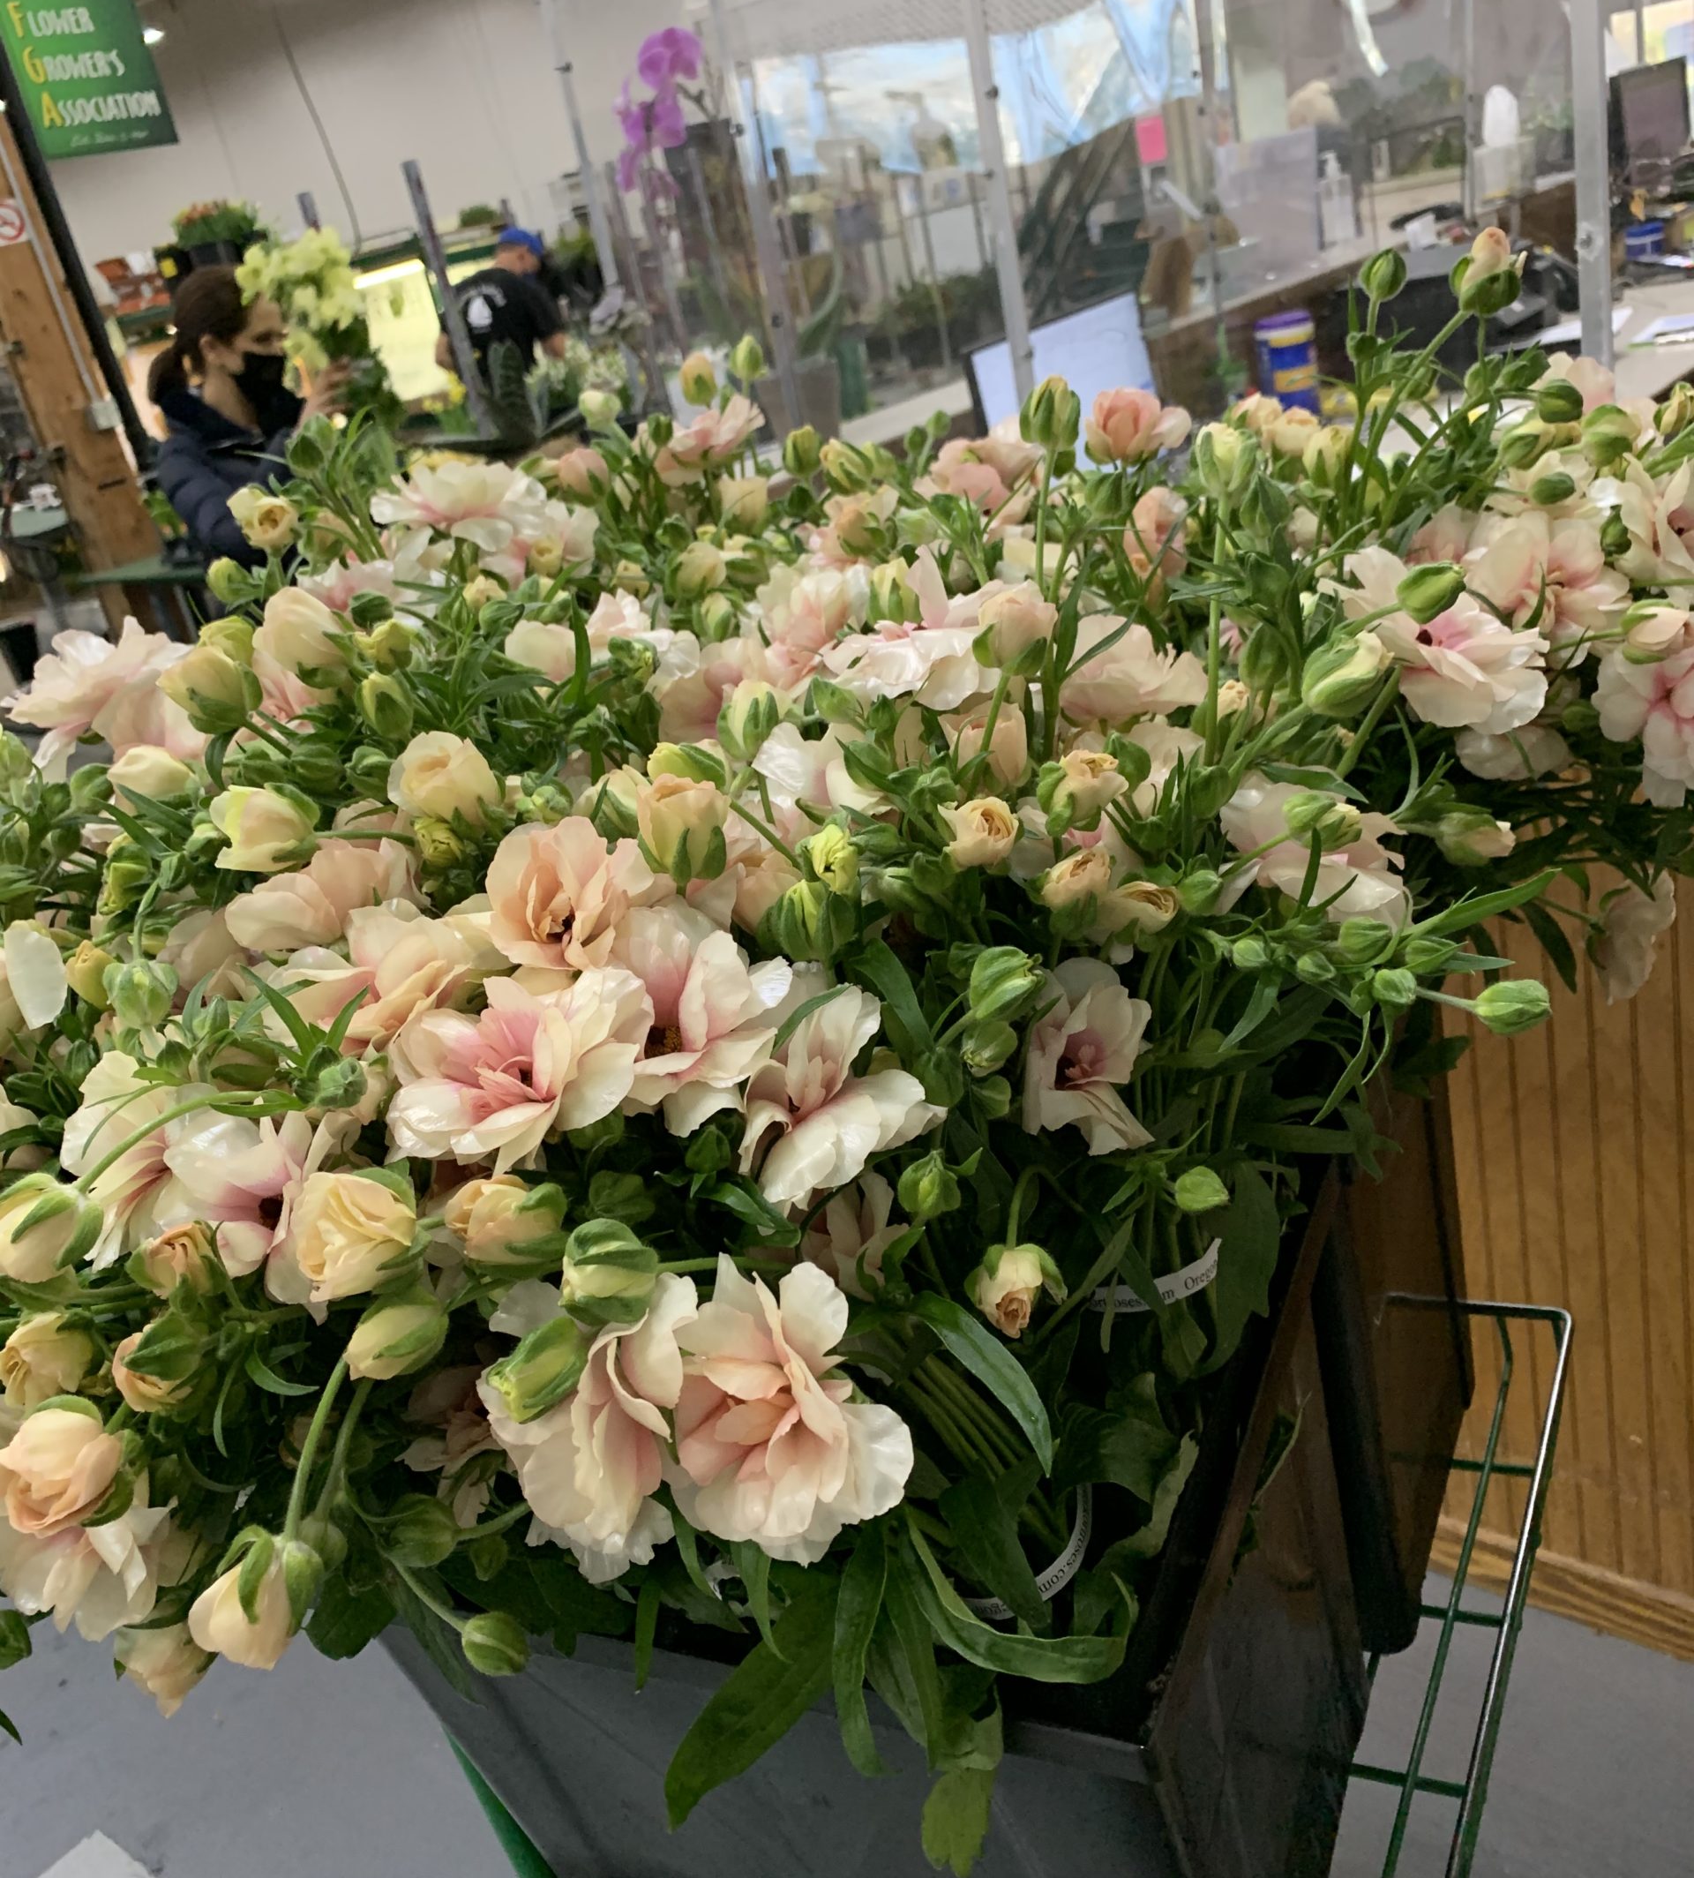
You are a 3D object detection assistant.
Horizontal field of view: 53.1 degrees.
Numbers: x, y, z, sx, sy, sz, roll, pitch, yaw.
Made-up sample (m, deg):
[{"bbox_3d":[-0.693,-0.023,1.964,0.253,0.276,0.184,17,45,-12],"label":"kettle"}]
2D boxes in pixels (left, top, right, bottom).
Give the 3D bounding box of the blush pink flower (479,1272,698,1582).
[{"bbox_3d":[-0.071,0.135,0.470,0.057,0.080,0.047,-2,11,25],"label":"blush pink flower"}]

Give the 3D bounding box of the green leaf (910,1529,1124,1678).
[{"bbox_3d":[0.059,0.230,0.585,0.071,0.047,0.040,-9,21,8],"label":"green leaf"}]

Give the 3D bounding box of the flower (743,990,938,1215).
[{"bbox_3d":[-0.002,0.047,0.505,0.056,0.038,0.058,-18,62,10],"label":"flower"}]

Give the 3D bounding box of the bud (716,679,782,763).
[{"bbox_3d":[-0.039,-0.086,0.670,0.025,0.032,0.025,-1,16,-3],"label":"bud"}]

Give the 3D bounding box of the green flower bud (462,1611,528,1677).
[{"bbox_3d":[-0.111,0.222,0.535,0.021,0.021,0.021,-21,39,-28],"label":"green flower bud"}]

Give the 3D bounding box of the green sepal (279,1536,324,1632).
[{"bbox_3d":[-0.161,0.190,0.500,0.014,0.027,0.016,-6,-3,0],"label":"green sepal"}]

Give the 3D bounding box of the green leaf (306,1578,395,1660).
[{"bbox_3d":[-0.171,0.233,0.585,0.029,0.030,0.011,-13,18,-10],"label":"green leaf"}]

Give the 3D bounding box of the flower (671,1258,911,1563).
[{"bbox_3d":[-0.018,0.152,0.550,0.075,0.091,0.055,-2,9,6],"label":"flower"}]

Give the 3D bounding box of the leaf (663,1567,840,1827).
[{"bbox_3d":[-0.028,0.224,0.500,0.088,0.025,0.014,-57,13,-3],"label":"leaf"}]

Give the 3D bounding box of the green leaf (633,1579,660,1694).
[{"bbox_3d":[-0.064,0.221,0.540,0.008,0.037,0.007,9,-6,-5],"label":"green leaf"}]

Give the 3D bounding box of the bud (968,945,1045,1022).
[{"bbox_3d":[0.062,0.017,0.660,0.030,0.024,0.024,-32,-4,12],"label":"bud"}]

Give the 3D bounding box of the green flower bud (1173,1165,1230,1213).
[{"bbox_3d":[0.127,0.090,0.610,0.019,0.016,0.016,16,3,15],"label":"green flower bud"}]

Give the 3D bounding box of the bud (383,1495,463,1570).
[{"bbox_3d":[-0.150,0.210,0.600,0.028,0.026,0.026,-24,0,-19],"label":"bud"}]

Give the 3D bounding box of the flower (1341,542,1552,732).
[{"bbox_3d":[0.228,-0.114,0.650,0.082,0.045,0.068,33,47,-3],"label":"flower"}]

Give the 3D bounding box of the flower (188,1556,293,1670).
[{"bbox_3d":[-0.186,0.206,0.520,0.029,0.034,0.029,18,3,-6],"label":"flower"}]

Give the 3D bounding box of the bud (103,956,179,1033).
[{"bbox_3d":[-0.250,0.020,0.600,0.026,0.026,0.026,-7,60,0],"label":"bud"}]

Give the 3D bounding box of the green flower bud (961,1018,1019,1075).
[{"bbox_3d":[0.049,0.036,0.580,0.022,0.020,0.020,-50,0,-38],"label":"green flower bud"}]

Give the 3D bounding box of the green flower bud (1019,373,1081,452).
[{"bbox_3d":[0.095,-0.245,0.790,0.028,0.036,0.028,-8,20,9],"label":"green flower bud"}]

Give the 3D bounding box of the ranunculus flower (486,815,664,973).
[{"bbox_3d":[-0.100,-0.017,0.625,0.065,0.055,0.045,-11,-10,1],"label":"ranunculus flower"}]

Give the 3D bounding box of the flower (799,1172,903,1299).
[{"bbox_3d":[0.001,0.096,0.560,0.037,0.044,0.032,-1,6,14],"label":"flower"}]

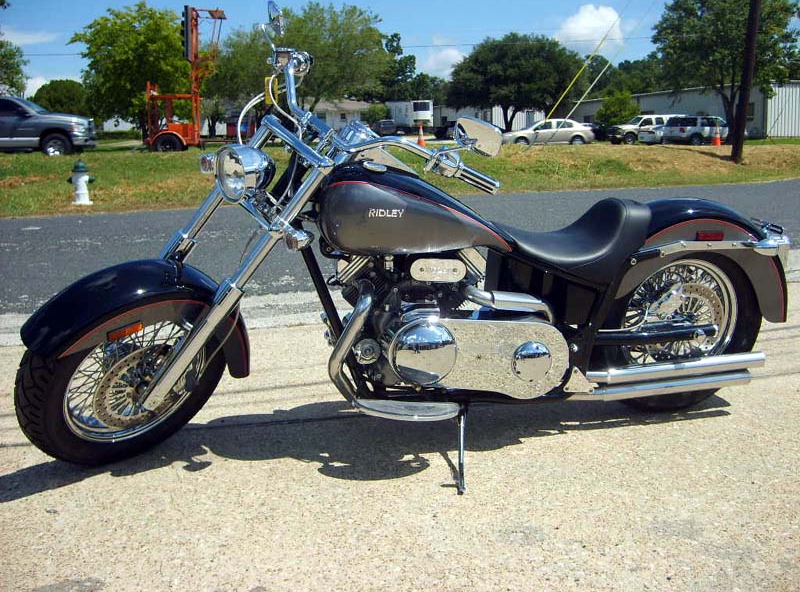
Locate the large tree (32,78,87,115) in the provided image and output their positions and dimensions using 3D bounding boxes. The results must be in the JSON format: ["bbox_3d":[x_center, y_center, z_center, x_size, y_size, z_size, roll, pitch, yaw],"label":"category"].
[{"bbox_3d":[-25.777,-14.069,62.503,5.000,5.000,5.000,0,12,0],"label":"large tree"}]

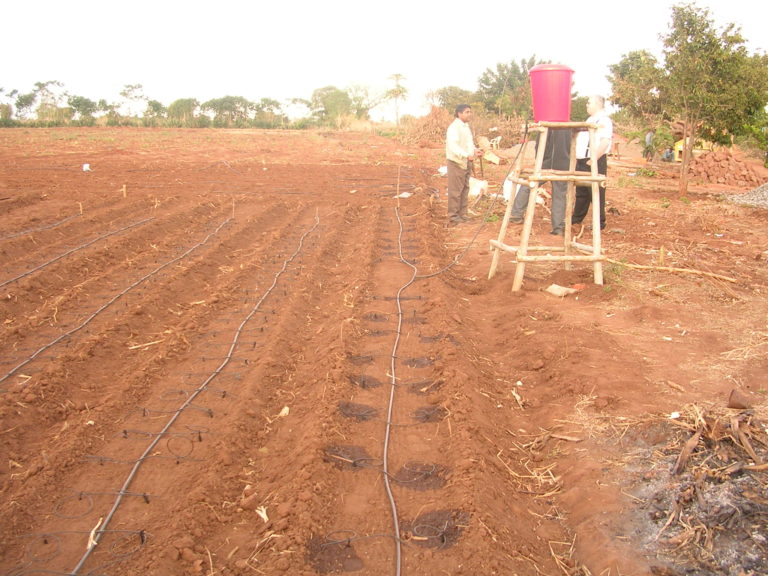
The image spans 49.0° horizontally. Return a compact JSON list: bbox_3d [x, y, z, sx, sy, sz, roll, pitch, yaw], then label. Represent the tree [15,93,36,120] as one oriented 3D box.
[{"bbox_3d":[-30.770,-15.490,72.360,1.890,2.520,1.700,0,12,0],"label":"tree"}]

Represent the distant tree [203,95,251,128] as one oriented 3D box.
[{"bbox_3d":[-13.440,-15.200,72.420,4.290,2.770,3.870,0,12,0],"label":"distant tree"}]

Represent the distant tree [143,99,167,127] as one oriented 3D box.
[{"bbox_3d":[-19.990,-15.243,73.437,2.090,2.526,2.090,0,12,0],"label":"distant tree"}]

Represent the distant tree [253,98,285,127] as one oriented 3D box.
[{"bbox_3d":[-10.062,-15.201,73.446,2.788,2.613,2.788,0,12,0],"label":"distant tree"}]

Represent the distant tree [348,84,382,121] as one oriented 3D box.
[{"bbox_3d":[-1.608,-15.909,73.293,2.956,3.564,2.956,0,12,0],"label":"distant tree"}]

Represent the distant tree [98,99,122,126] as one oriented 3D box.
[{"bbox_3d":[-23.510,-15.040,72.460,2.060,2.440,1.860,0,12,0],"label":"distant tree"}]

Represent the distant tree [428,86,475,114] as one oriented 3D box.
[{"bbox_3d":[5.399,-14.424,66.453,3.783,2.916,3.783,0,12,0],"label":"distant tree"}]

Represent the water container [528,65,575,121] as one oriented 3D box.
[{"bbox_3d":[1.495,-1.724,7.485,0.400,0.500,0.400,0,12,0],"label":"water container"}]

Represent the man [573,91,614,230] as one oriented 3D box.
[{"bbox_3d":[2.741,-1.636,11.069,0.520,1.750,0.540,-3,12,-15],"label":"man"}]

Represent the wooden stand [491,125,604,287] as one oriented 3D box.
[{"bbox_3d":[1.475,-0.765,7.712,0.890,1.460,0.770,-3,13,-15],"label":"wooden stand"}]

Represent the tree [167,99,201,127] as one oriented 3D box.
[{"bbox_3d":[-17.230,-15.040,72.460,2.920,2.440,2.630,0,12,0],"label":"tree"}]

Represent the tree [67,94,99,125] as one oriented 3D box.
[{"bbox_3d":[-25.810,-15.200,72.420,2.580,2.770,2.320,0,12,0],"label":"tree"}]

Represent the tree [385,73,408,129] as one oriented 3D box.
[{"bbox_3d":[0.960,-14.240,64.450,1.830,4.030,1.650,0,12,0],"label":"tree"}]

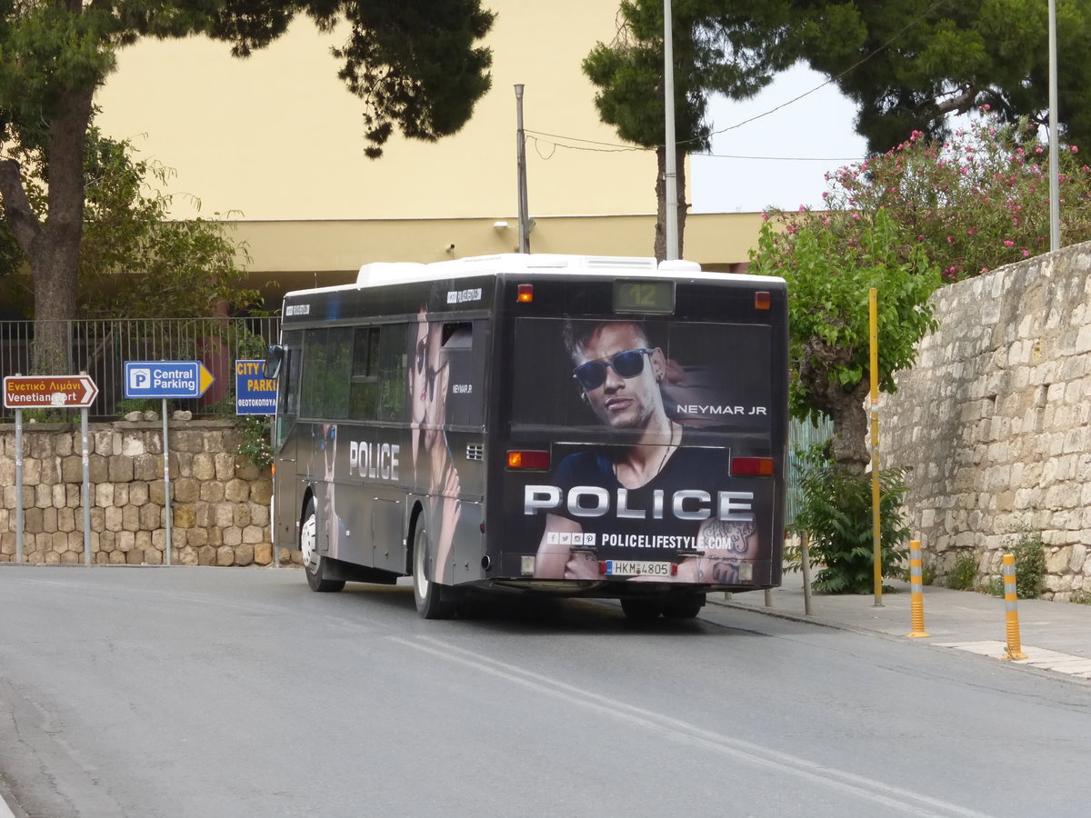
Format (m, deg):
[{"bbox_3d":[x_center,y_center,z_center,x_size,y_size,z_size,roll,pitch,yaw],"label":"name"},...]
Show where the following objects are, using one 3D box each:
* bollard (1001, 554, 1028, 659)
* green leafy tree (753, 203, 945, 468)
[{"bbox_3d":[3.412,1.446,35.400,0.195,0.760,0.195,-3,0,0],"label":"bollard"},{"bbox_3d":[2.886,-0.083,46.900,1.900,3.650,1.900,-1,0,0],"label":"green leafy tree"}]

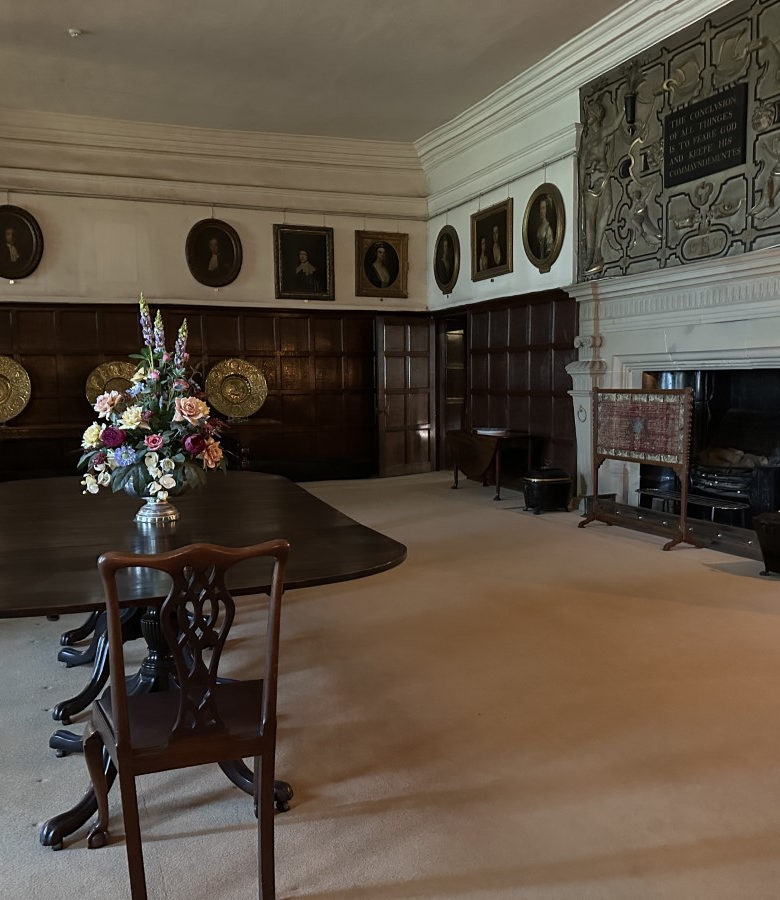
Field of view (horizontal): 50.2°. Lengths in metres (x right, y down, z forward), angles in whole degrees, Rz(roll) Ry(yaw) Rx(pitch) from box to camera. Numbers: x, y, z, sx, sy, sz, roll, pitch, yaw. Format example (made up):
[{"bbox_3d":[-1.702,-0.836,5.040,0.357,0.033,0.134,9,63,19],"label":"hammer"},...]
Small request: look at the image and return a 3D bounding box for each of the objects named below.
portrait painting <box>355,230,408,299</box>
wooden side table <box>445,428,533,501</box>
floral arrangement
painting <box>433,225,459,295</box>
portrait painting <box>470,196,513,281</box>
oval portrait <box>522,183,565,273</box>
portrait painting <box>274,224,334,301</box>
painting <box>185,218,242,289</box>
[{"bbox_3d":[-0.126,-2.694,12.136,0.823,0.921,0.070,-3,5,-22],"label":"portrait painting"},{"bbox_3d":[1.221,0.152,10.120,0.575,0.701,1.302,-3,5,-22],"label":"wooden side table"},{"bbox_3d":[-1.050,-0.219,3.681,0.593,0.926,0.533,-3,5,-22],"label":"floral arrangement"},{"bbox_3d":[0.815,-2.667,11.724,0.060,0.951,0.764,-3,5,-22],"label":"painting"},{"bbox_3d":[1.294,-2.618,10.521,0.060,0.858,1.013,-3,5,-22],"label":"portrait painting"},{"bbox_3d":[1.643,-2.370,8.904,0.070,0.930,0.750,-2,5,-22],"label":"oval portrait"},{"bbox_3d":[-1.204,-2.622,11.710,0.857,0.995,0.070,-3,5,-22],"label":"portrait painting"},{"bbox_3d":[-2.225,-2.478,10.522,0.700,0.845,0.070,-2,5,-22],"label":"painting"}]

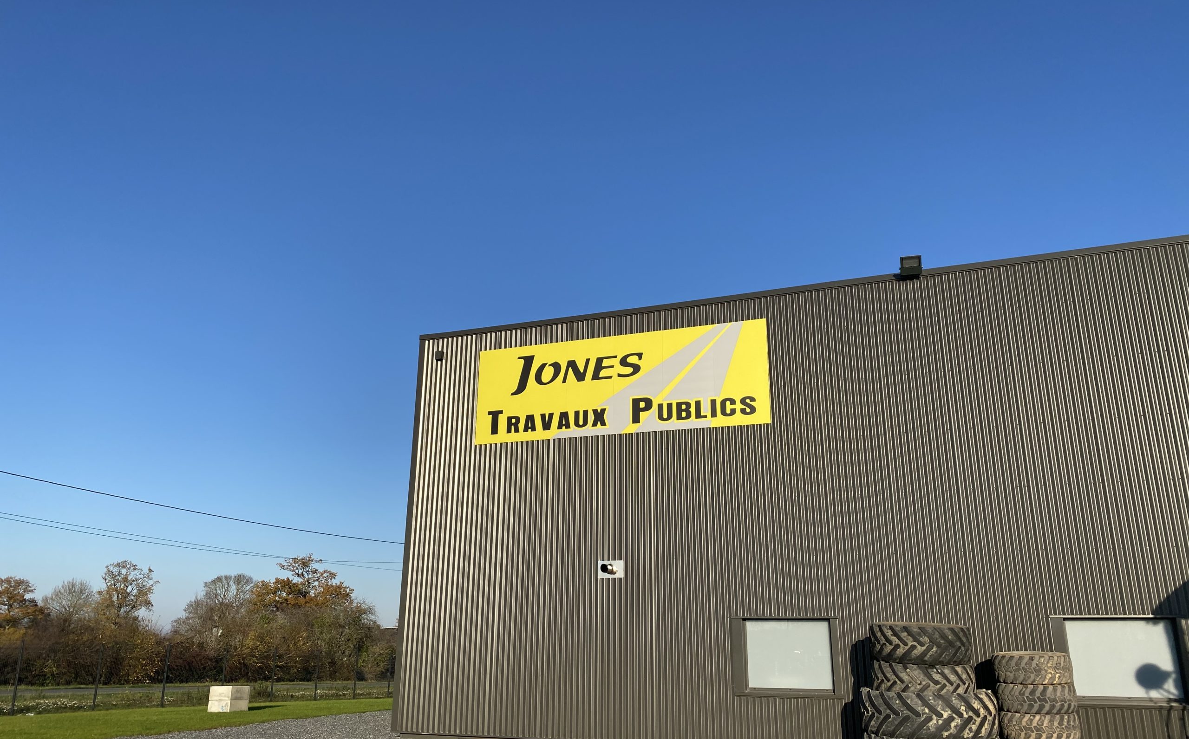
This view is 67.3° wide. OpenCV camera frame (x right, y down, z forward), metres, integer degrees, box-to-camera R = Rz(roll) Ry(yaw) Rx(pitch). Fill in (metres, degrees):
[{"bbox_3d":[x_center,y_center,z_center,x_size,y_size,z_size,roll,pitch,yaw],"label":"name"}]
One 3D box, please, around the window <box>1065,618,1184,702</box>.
[{"bbox_3d":[7.844,4.293,13.272,1.470,1.180,0.120,-6,-19,20],"label":"window"}]

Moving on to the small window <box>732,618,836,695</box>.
[{"bbox_3d":[3.178,4.801,14.935,1.640,1.220,0.120,-6,-19,20],"label":"small window"}]

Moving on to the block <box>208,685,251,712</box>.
[{"bbox_3d":[-10.640,9.617,26.063,0.780,0.700,0.780,-6,-19,20],"label":"block"}]

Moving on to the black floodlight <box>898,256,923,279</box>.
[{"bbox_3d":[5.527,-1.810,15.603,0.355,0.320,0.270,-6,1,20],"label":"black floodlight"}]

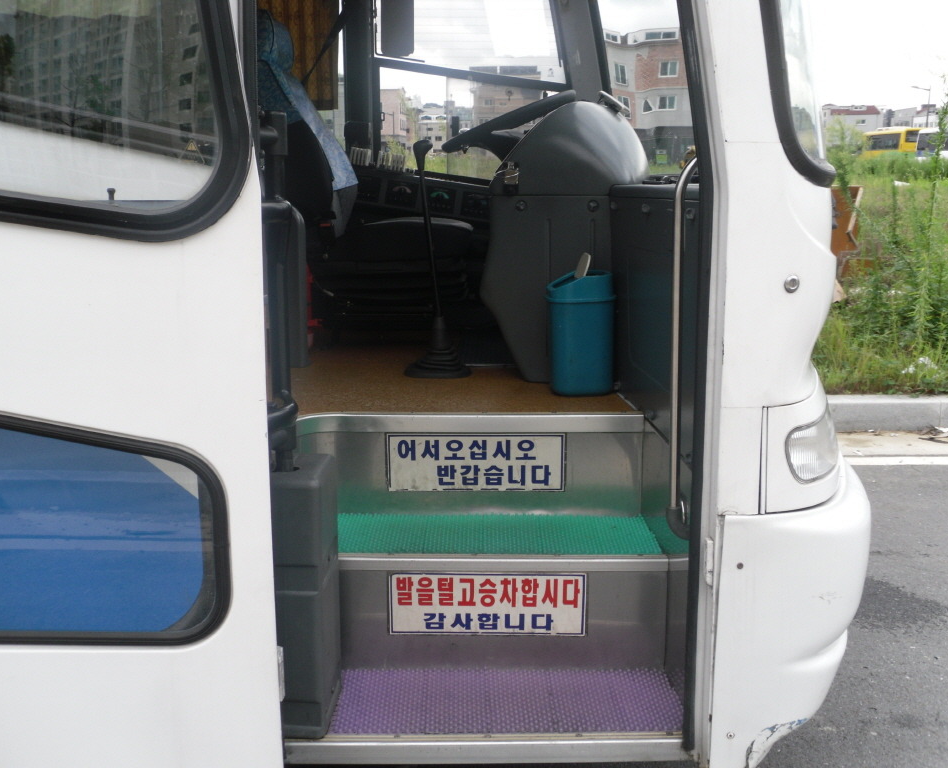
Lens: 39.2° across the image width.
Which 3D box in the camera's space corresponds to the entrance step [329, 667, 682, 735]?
[{"bbox_3d":[0.061,0.617,2.593,0.673,0.015,0.311,0,10,-2],"label":"entrance step"}]

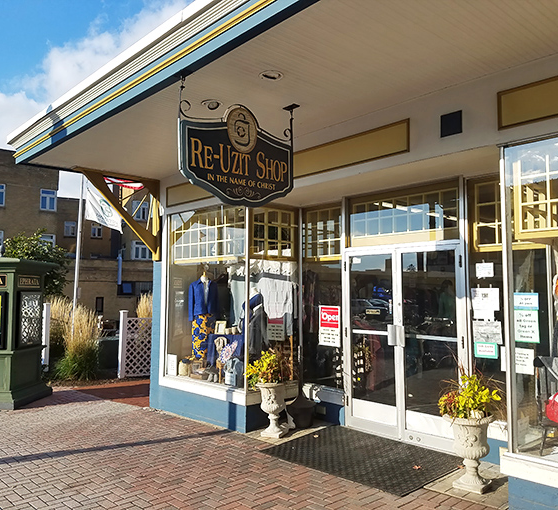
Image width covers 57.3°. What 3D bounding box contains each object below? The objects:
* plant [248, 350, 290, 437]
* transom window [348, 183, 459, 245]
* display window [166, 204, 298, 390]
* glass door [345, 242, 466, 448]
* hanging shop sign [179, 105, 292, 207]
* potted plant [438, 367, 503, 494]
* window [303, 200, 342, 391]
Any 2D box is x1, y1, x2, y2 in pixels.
[{"bbox_3d":[-0.072,1.649,6.180,0.490,1.030,0.480,-4,-6,45],"label":"plant"},{"bbox_3d":[1.450,-0.460,6.067,1.505,0.628,0.080,-4,-6,45],"label":"transom window"},{"bbox_3d":[-0.699,0.567,7.321,1.815,2.356,1.006,-4,-6,45],"label":"display window"},{"bbox_3d":[1.419,1.007,5.970,1.608,2.279,0.100,-4,-6,45],"label":"glass door"},{"bbox_3d":[-0.322,-0.847,4.351,1.156,0.860,0.070,3,-5,-39],"label":"hanging shop sign"},{"bbox_3d":[1.711,1.523,4.564,0.550,1.050,0.540,-4,-6,45],"label":"potted plant"},{"bbox_3d":[0.593,0.535,6.824,0.705,2.391,0.080,-4,-6,45],"label":"window"}]

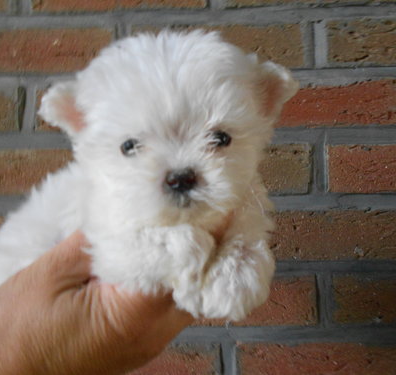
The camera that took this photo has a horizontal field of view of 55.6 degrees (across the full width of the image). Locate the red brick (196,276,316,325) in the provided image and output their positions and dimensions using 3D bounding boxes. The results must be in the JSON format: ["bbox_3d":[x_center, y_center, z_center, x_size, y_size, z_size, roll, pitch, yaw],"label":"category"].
[{"bbox_3d":[0.028,0.121,0.434,0.191,0.050,0.090,-1,-4,2],"label":"red brick"}]

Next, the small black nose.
[{"bbox_3d":[-0.009,-0.004,0.195,0.016,0.013,0.011,-6,2,-6],"label":"small black nose"}]

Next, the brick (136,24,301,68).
[{"bbox_3d":[0.022,-0.148,0.455,0.188,0.051,0.090,-1,-4,2],"label":"brick"}]

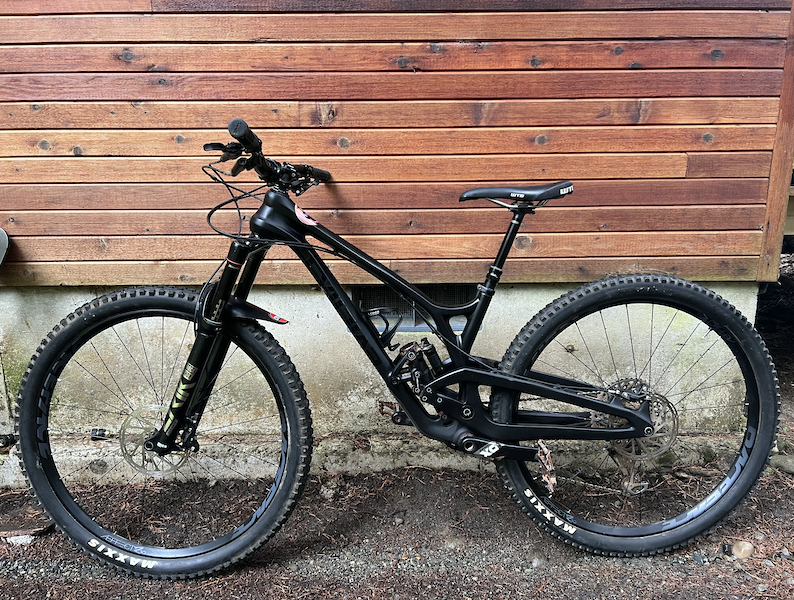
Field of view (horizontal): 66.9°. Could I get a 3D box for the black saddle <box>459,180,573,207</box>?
[{"bbox_3d":[0.288,-0.253,1.440,0.272,0.063,0.140,-1,9,-2],"label":"black saddle"}]

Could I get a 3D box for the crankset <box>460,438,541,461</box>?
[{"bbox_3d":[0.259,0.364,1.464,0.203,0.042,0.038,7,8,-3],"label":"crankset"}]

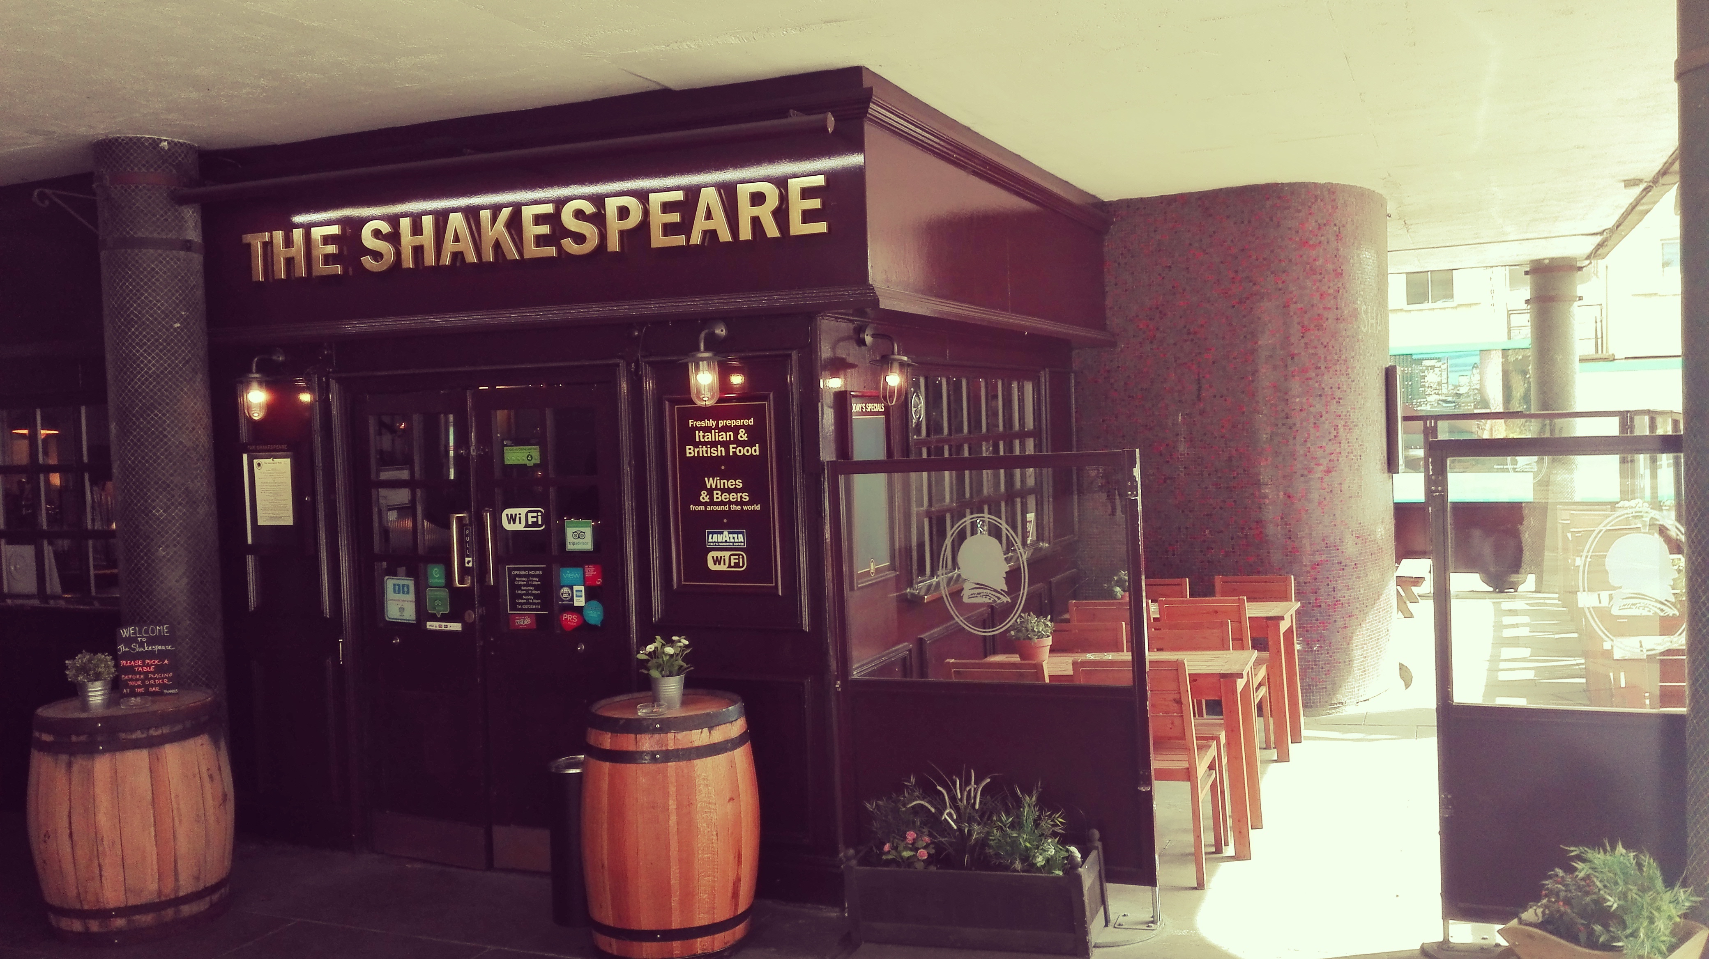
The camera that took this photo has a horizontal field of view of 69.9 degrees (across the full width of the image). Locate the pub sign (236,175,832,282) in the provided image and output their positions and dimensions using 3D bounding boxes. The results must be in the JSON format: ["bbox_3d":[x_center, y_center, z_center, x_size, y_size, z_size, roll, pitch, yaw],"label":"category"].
[{"bbox_3d":[-1.287,-0.923,4.593,2.534,0.198,0.040,-1,3,18],"label":"pub sign"}]

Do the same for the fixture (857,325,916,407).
[{"bbox_3d":[0.142,-0.452,4.872,0.205,0.319,0.181,-1,3,26],"label":"fixture"}]

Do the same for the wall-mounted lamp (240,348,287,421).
[{"bbox_3d":[-2.647,-0.422,5.441,0.175,0.320,0.235,-2,2,20],"label":"wall-mounted lamp"}]

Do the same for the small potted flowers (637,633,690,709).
[{"bbox_3d":[-0.701,0.706,4.503,0.188,0.267,0.188,-2,3,0],"label":"small potted flowers"}]

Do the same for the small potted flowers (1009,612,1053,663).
[{"bbox_3d":[0.800,0.716,5.520,0.195,0.235,0.195,-2,2,0],"label":"small potted flowers"}]

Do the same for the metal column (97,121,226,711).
[{"bbox_3d":[-2.949,0.139,5.243,0.380,3.112,0.380,-2,2,0],"label":"metal column"}]

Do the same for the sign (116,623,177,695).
[{"bbox_3d":[-2.830,0.733,4.906,0.215,0.275,0.030,-2,-4,-8],"label":"sign"}]

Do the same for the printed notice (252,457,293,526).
[{"bbox_3d":[-2.576,0.059,5.431,0.208,0.297,0.015,-1,3,18],"label":"printed notice"}]

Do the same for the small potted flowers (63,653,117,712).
[{"bbox_3d":[-2.924,0.771,4.689,0.170,0.220,0.170,-2,2,0],"label":"small potted flowers"}]

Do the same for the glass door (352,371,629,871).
[{"bbox_3d":[-1.513,0.612,5.134,1.310,2.070,0.070,-1,3,18],"label":"glass door"}]

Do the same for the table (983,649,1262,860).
[{"bbox_3d":[1.130,1.170,5.330,1.190,0.745,0.570,-4,0,24],"label":"table"}]

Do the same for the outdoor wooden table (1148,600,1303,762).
[{"bbox_3d":[1.835,1.114,6.806,1.220,0.765,0.570,-5,0,28],"label":"outdoor wooden table"}]

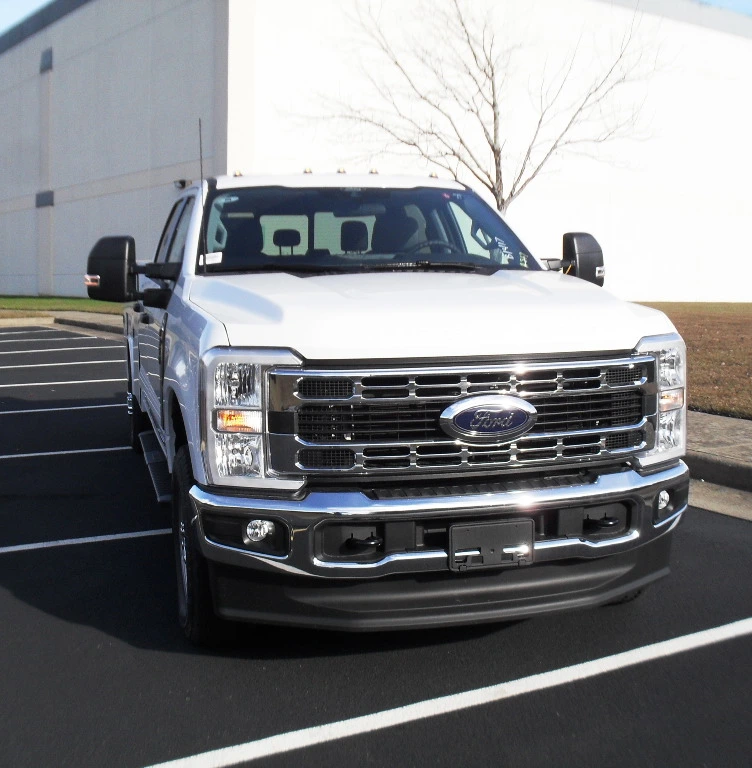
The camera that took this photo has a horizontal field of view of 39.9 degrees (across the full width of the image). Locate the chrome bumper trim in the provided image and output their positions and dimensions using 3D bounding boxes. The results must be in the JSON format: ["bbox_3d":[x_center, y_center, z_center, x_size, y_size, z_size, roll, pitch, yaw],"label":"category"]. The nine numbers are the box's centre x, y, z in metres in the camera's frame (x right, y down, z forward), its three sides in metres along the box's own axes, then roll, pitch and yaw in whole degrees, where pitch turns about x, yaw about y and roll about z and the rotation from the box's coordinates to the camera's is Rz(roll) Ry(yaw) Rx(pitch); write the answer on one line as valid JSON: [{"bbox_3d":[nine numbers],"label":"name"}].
[{"bbox_3d":[0.347,0.466,3.785,1.970,0.300,0.455,-2,9,-15],"label":"chrome bumper trim"}]

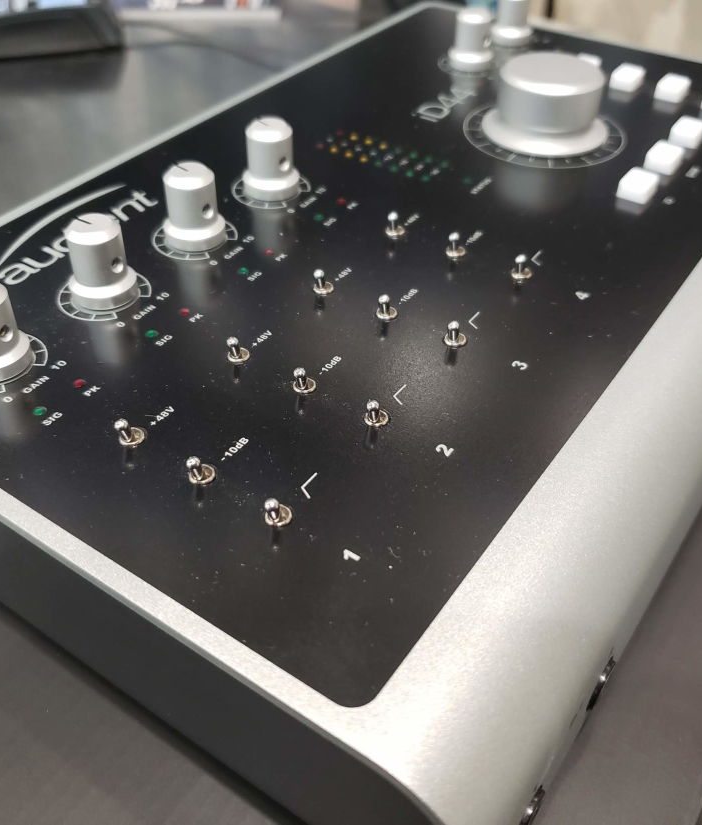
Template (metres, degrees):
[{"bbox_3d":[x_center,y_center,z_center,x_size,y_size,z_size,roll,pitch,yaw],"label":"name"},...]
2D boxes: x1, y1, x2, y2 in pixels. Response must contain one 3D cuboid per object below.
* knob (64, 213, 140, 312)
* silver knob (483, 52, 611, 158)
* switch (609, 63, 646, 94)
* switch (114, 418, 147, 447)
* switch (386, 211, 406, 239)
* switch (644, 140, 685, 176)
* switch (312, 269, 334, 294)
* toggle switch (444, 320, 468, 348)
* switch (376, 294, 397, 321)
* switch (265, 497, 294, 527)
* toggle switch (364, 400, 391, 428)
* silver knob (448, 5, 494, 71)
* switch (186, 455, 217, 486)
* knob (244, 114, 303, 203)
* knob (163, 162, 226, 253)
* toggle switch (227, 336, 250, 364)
[{"bbox_3d":[-0.055,-0.033,0.180,0.015,0.017,0.015,-1,43,1],"label":"knob"},{"bbox_3d":[0.057,-0.090,0.240,0.037,0.018,0.037,-1,43,1],"label":"silver knob"},{"bbox_3d":[0.092,-0.111,0.276,0.008,0.005,0.008,25,46,26],"label":"switch"},{"bbox_3d":[-0.041,0.003,0.154,0.005,0.007,0.005,25,46,26],"label":"switch"},{"bbox_3d":[0.011,-0.047,0.207,0.005,0.007,0.005,0,41,0],"label":"switch"},{"bbox_3d":[0.088,-0.072,0.232,0.008,0.005,0.008,25,46,26],"label":"switch"},{"bbox_3d":[-0.006,-0.031,0.189,0.005,0.007,0.005,25,46,26],"label":"switch"},{"bbox_3d":[0.022,-0.017,0.174,0.005,0.007,0.005,0,41,0],"label":"toggle switch"},{"bbox_3d":[0.007,-0.023,0.177,0.005,0.007,0.006,25,49,26],"label":"switch"},{"bbox_3d":[-0.012,0.015,0.136,0.005,0.007,0.006,25,49,26],"label":"switch"},{"bbox_3d":[0.005,-0.001,0.156,0.005,0.007,0.005,25,46,26],"label":"toggle switch"},{"bbox_3d":[0.041,-0.127,0.279,0.015,0.017,0.015,-1,43,1],"label":"silver knob"},{"bbox_3d":[-0.027,0.009,0.143,0.005,0.007,0.006,25,49,26],"label":"switch"},{"bbox_3d":[-0.021,-0.066,0.215,0.015,0.017,0.015,-1,43,1],"label":"knob"},{"bbox_3d":[-0.038,-0.050,0.198,0.015,0.017,0.015,-1,43,1],"label":"knob"},{"bbox_3d":[-0.024,-0.014,0.171,0.005,0.007,0.005,25,46,26],"label":"toggle switch"}]

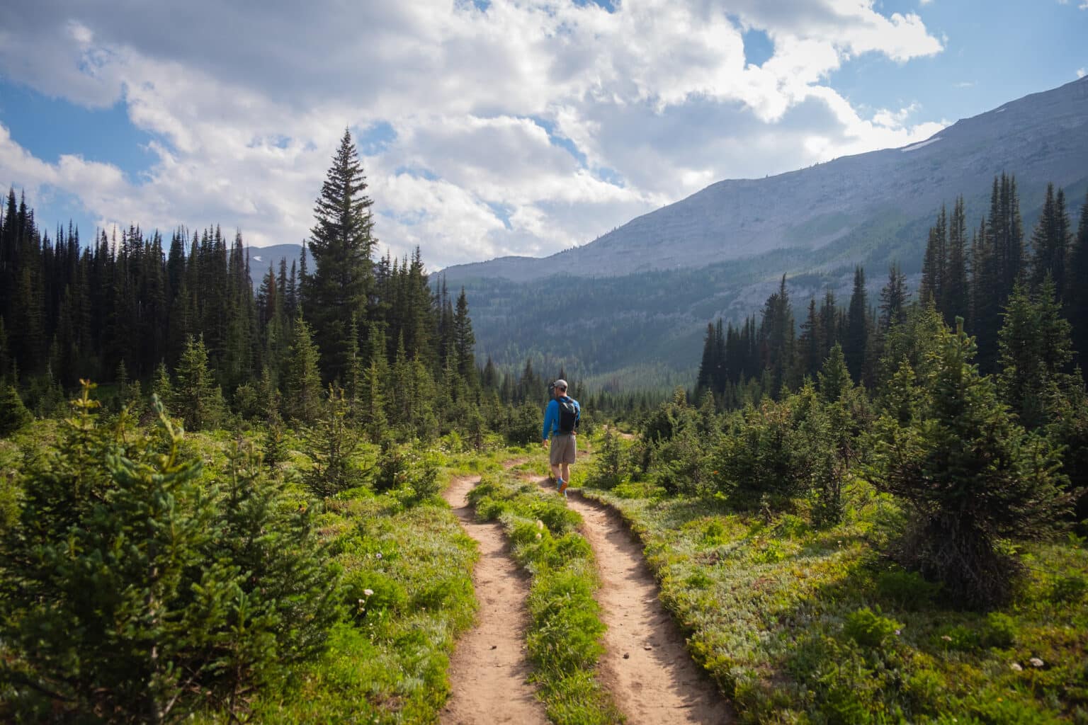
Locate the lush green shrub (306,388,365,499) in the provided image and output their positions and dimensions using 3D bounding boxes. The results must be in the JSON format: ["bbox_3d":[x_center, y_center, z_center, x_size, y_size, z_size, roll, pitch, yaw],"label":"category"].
[{"bbox_3d":[-3.132,1.181,12.700,0.919,1.646,0.900,0,-1,0],"label":"lush green shrub"}]

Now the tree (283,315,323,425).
[{"bbox_3d":[-9.097,0.305,32.000,1.511,4.213,1.450,0,-1,0],"label":"tree"}]

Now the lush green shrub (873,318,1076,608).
[{"bbox_3d":[3.174,0.753,6.300,1.506,2.127,1.400,0,-1,0],"label":"lush green shrub"}]

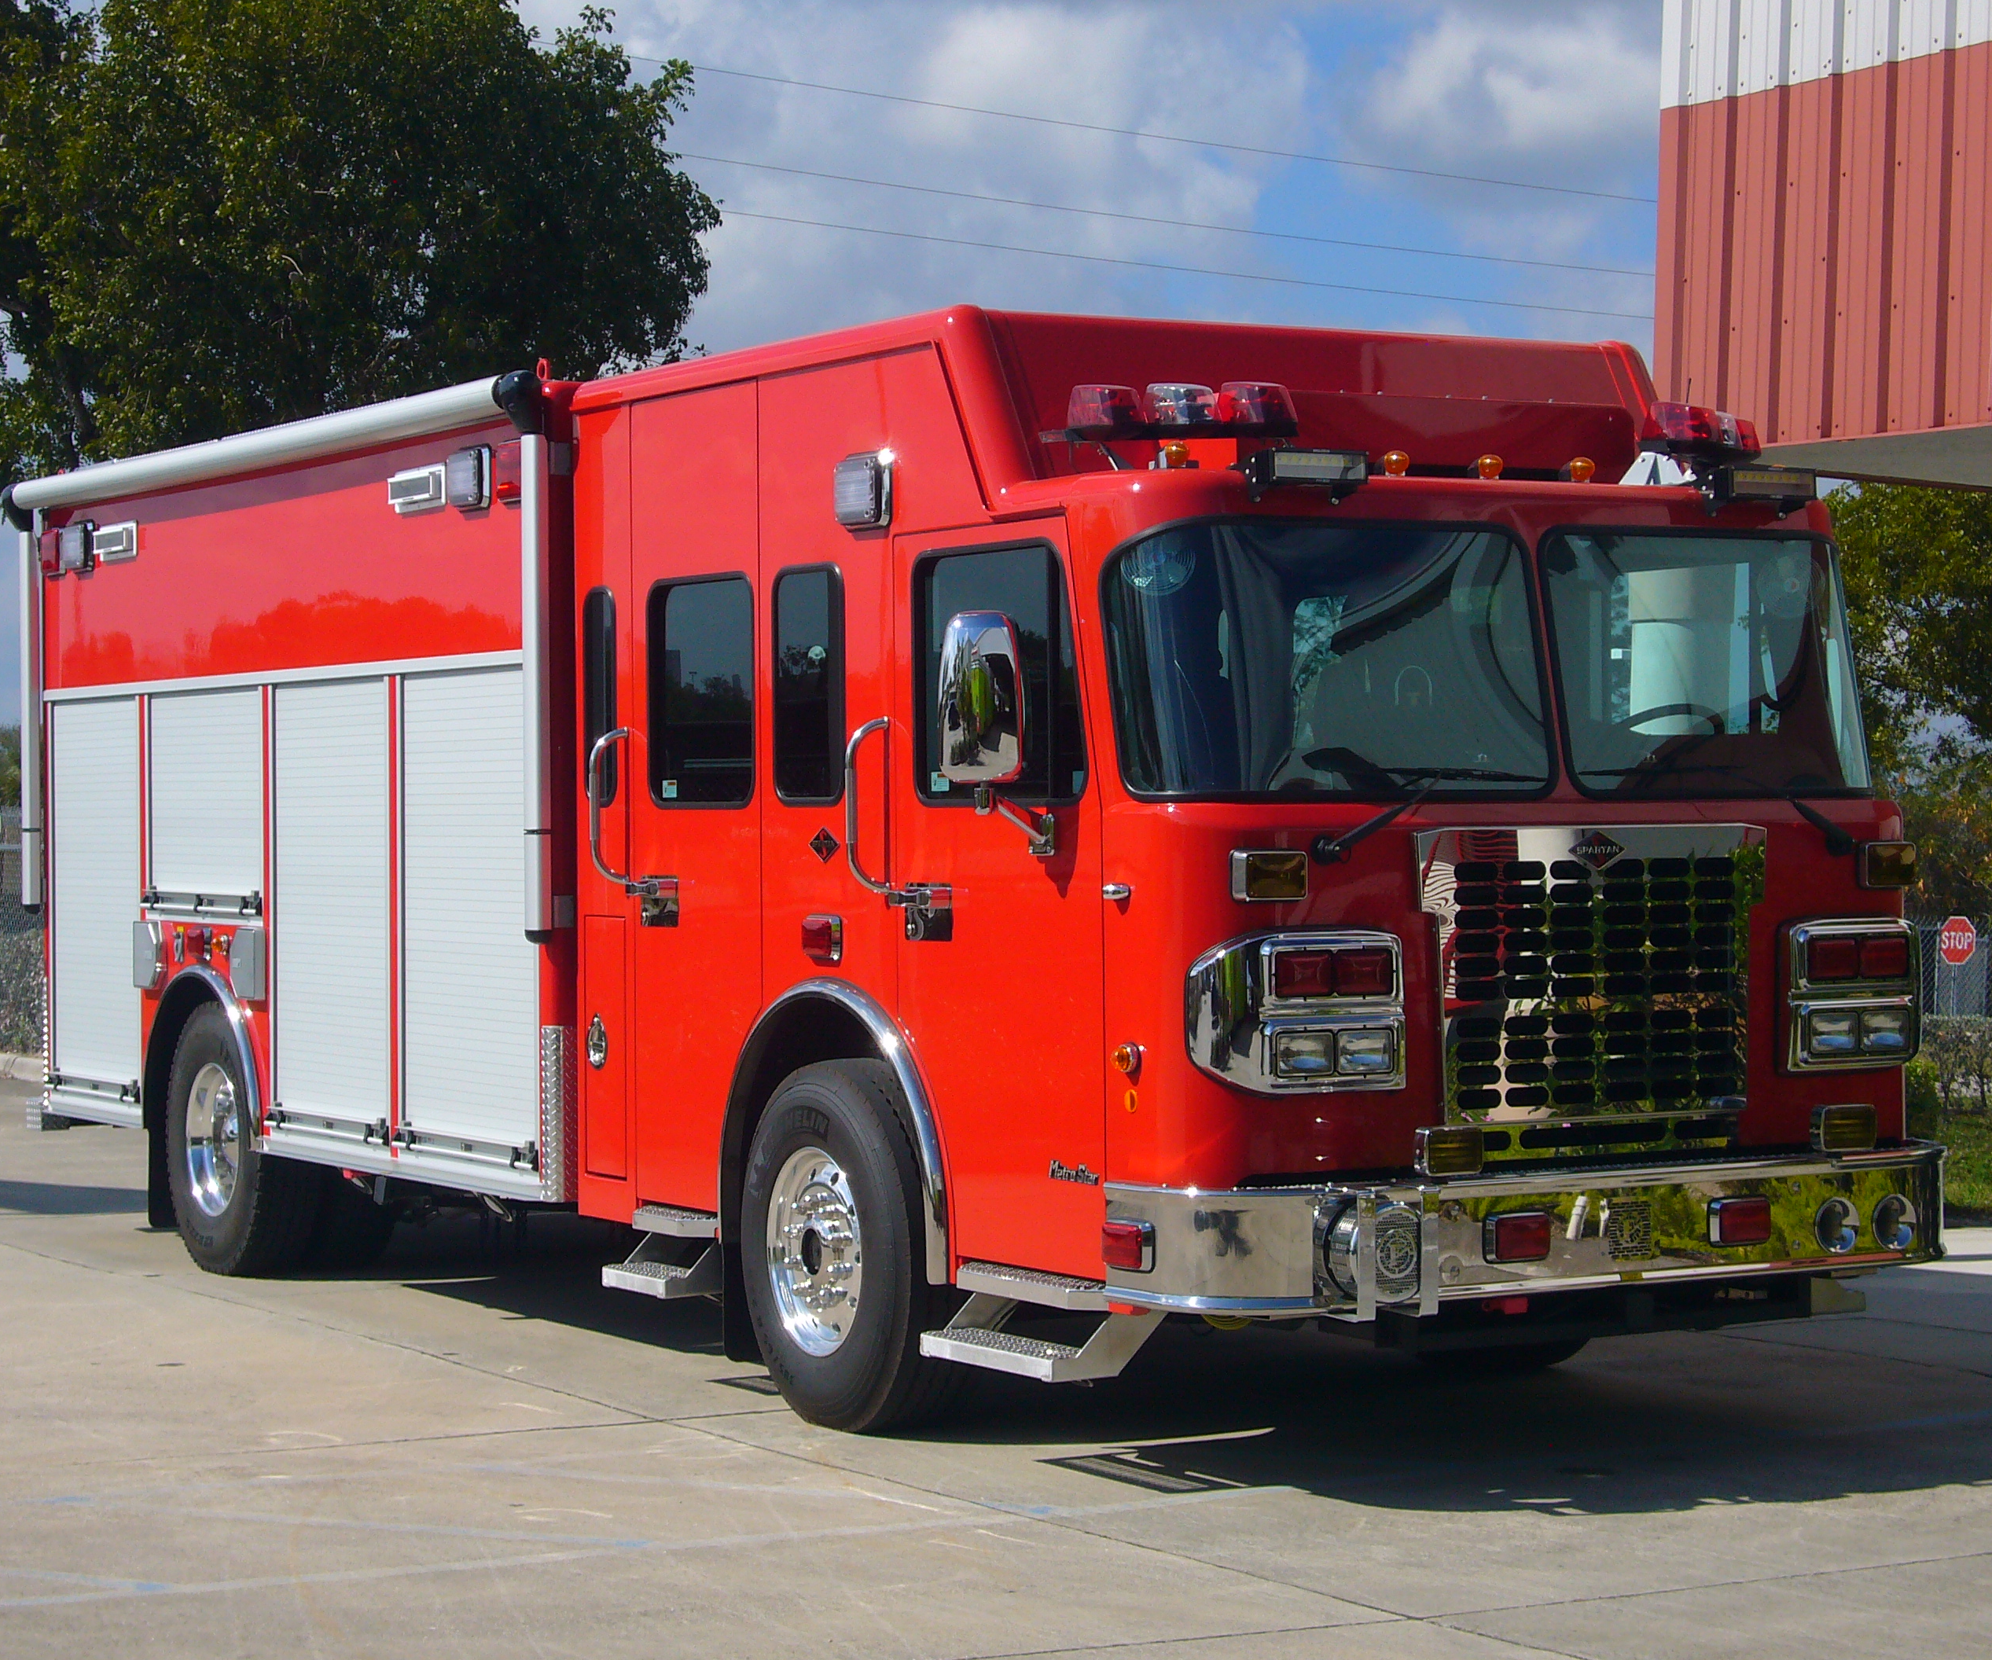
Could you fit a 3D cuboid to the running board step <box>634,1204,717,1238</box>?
[{"bbox_3d":[-0.923,1.212,13.349,0.225,0.046,0.427,-1,0,-30],"label":"running board step"}]

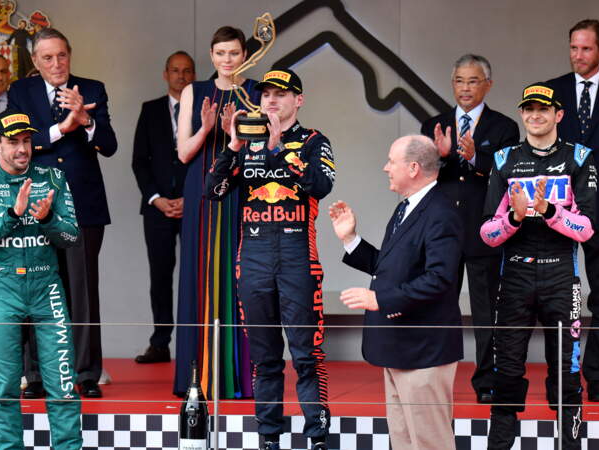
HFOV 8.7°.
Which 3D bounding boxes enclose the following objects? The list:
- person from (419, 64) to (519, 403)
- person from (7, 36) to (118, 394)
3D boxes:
[{"bbox_3d":[0.843,0.017,19.400,0.490,1.715,0.460,0,1,14],"label":"person"},{"bbox_3d":[-1.183,-0.062,19.700,0.550,1.861,0.460,0,1,-1],"label":"person"}]

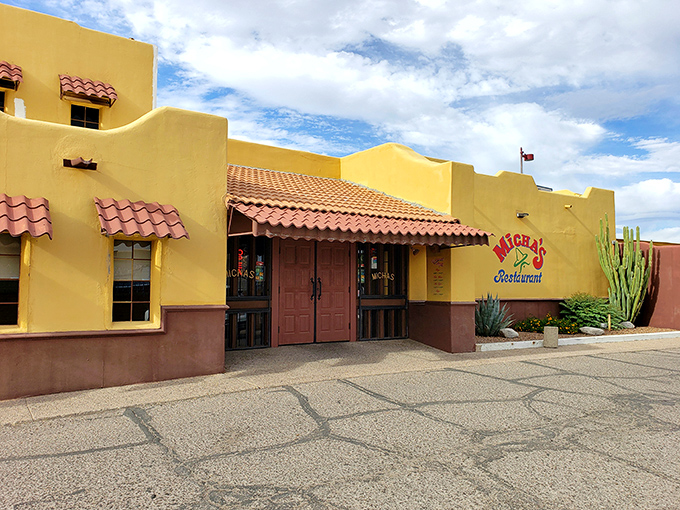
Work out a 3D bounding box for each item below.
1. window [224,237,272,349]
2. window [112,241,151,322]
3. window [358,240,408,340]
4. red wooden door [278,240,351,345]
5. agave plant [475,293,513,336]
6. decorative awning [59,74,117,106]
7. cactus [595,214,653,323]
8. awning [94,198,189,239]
[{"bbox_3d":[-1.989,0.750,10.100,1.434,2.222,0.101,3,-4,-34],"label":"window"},{"bbox_3d":[-3.214,0.409,7.935,0.556,1.262,0.091,3,-4,-34],"label":"window"},{"bbox_3d":[1.041,0.873,12.142,1.566,2.222,0.101,3,-4,-34],"label":"window"},{"bbox_3d":[-0.507,0.815,11.098,1.798,2.192,0.091,3,-4,-34],"label":"red wooden door"},{"bbox_3d":[3.919,1.563,13.300,1.150,1.100,1.150,3,-4,-34],"label":"agave plant"},{"bbox_3d":[-5.485,-3.590,11.179,1.131,0.535,0.485,3,-4,-34],"label":"decorative awning"},{"bbox_3d":[9.271,0.441,16.700,1.700,3.400,1.400,3,-4,-34],"label":"cactus"},{"bbox_3d":[-2.925,-0.528,7.616,1.212,0.576,0.505,3,-4,-34],"label":"awning"}]

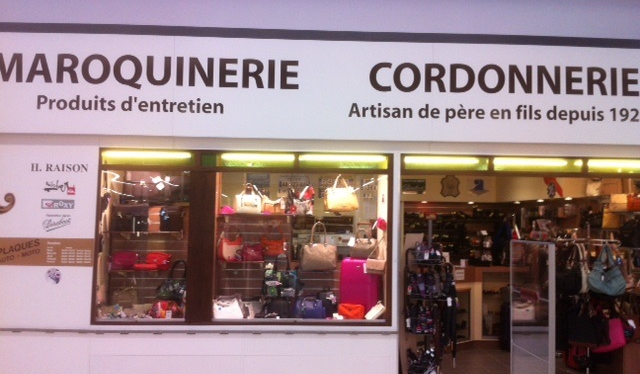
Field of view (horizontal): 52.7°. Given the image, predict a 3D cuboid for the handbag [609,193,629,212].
[{"bbox_3d":[3.505,0.186,7.587,0.220,0.220,0.120,0,-3,12],"label":"handbag"}]

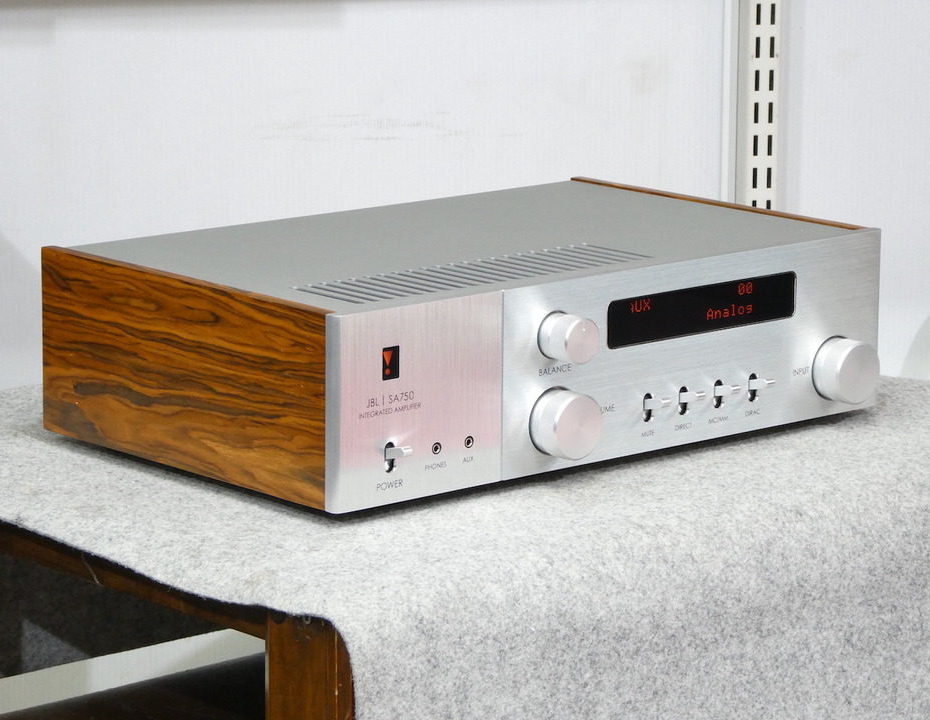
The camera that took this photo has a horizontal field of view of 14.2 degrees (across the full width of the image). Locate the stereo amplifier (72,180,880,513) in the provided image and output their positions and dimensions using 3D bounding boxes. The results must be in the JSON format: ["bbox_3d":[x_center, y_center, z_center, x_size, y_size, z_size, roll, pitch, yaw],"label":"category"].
[{"bbox_3d":[0.010,-0.015,2.315,0.451,0.118,0.298,-10,16,-41],"label":"stereo amplifier"}]

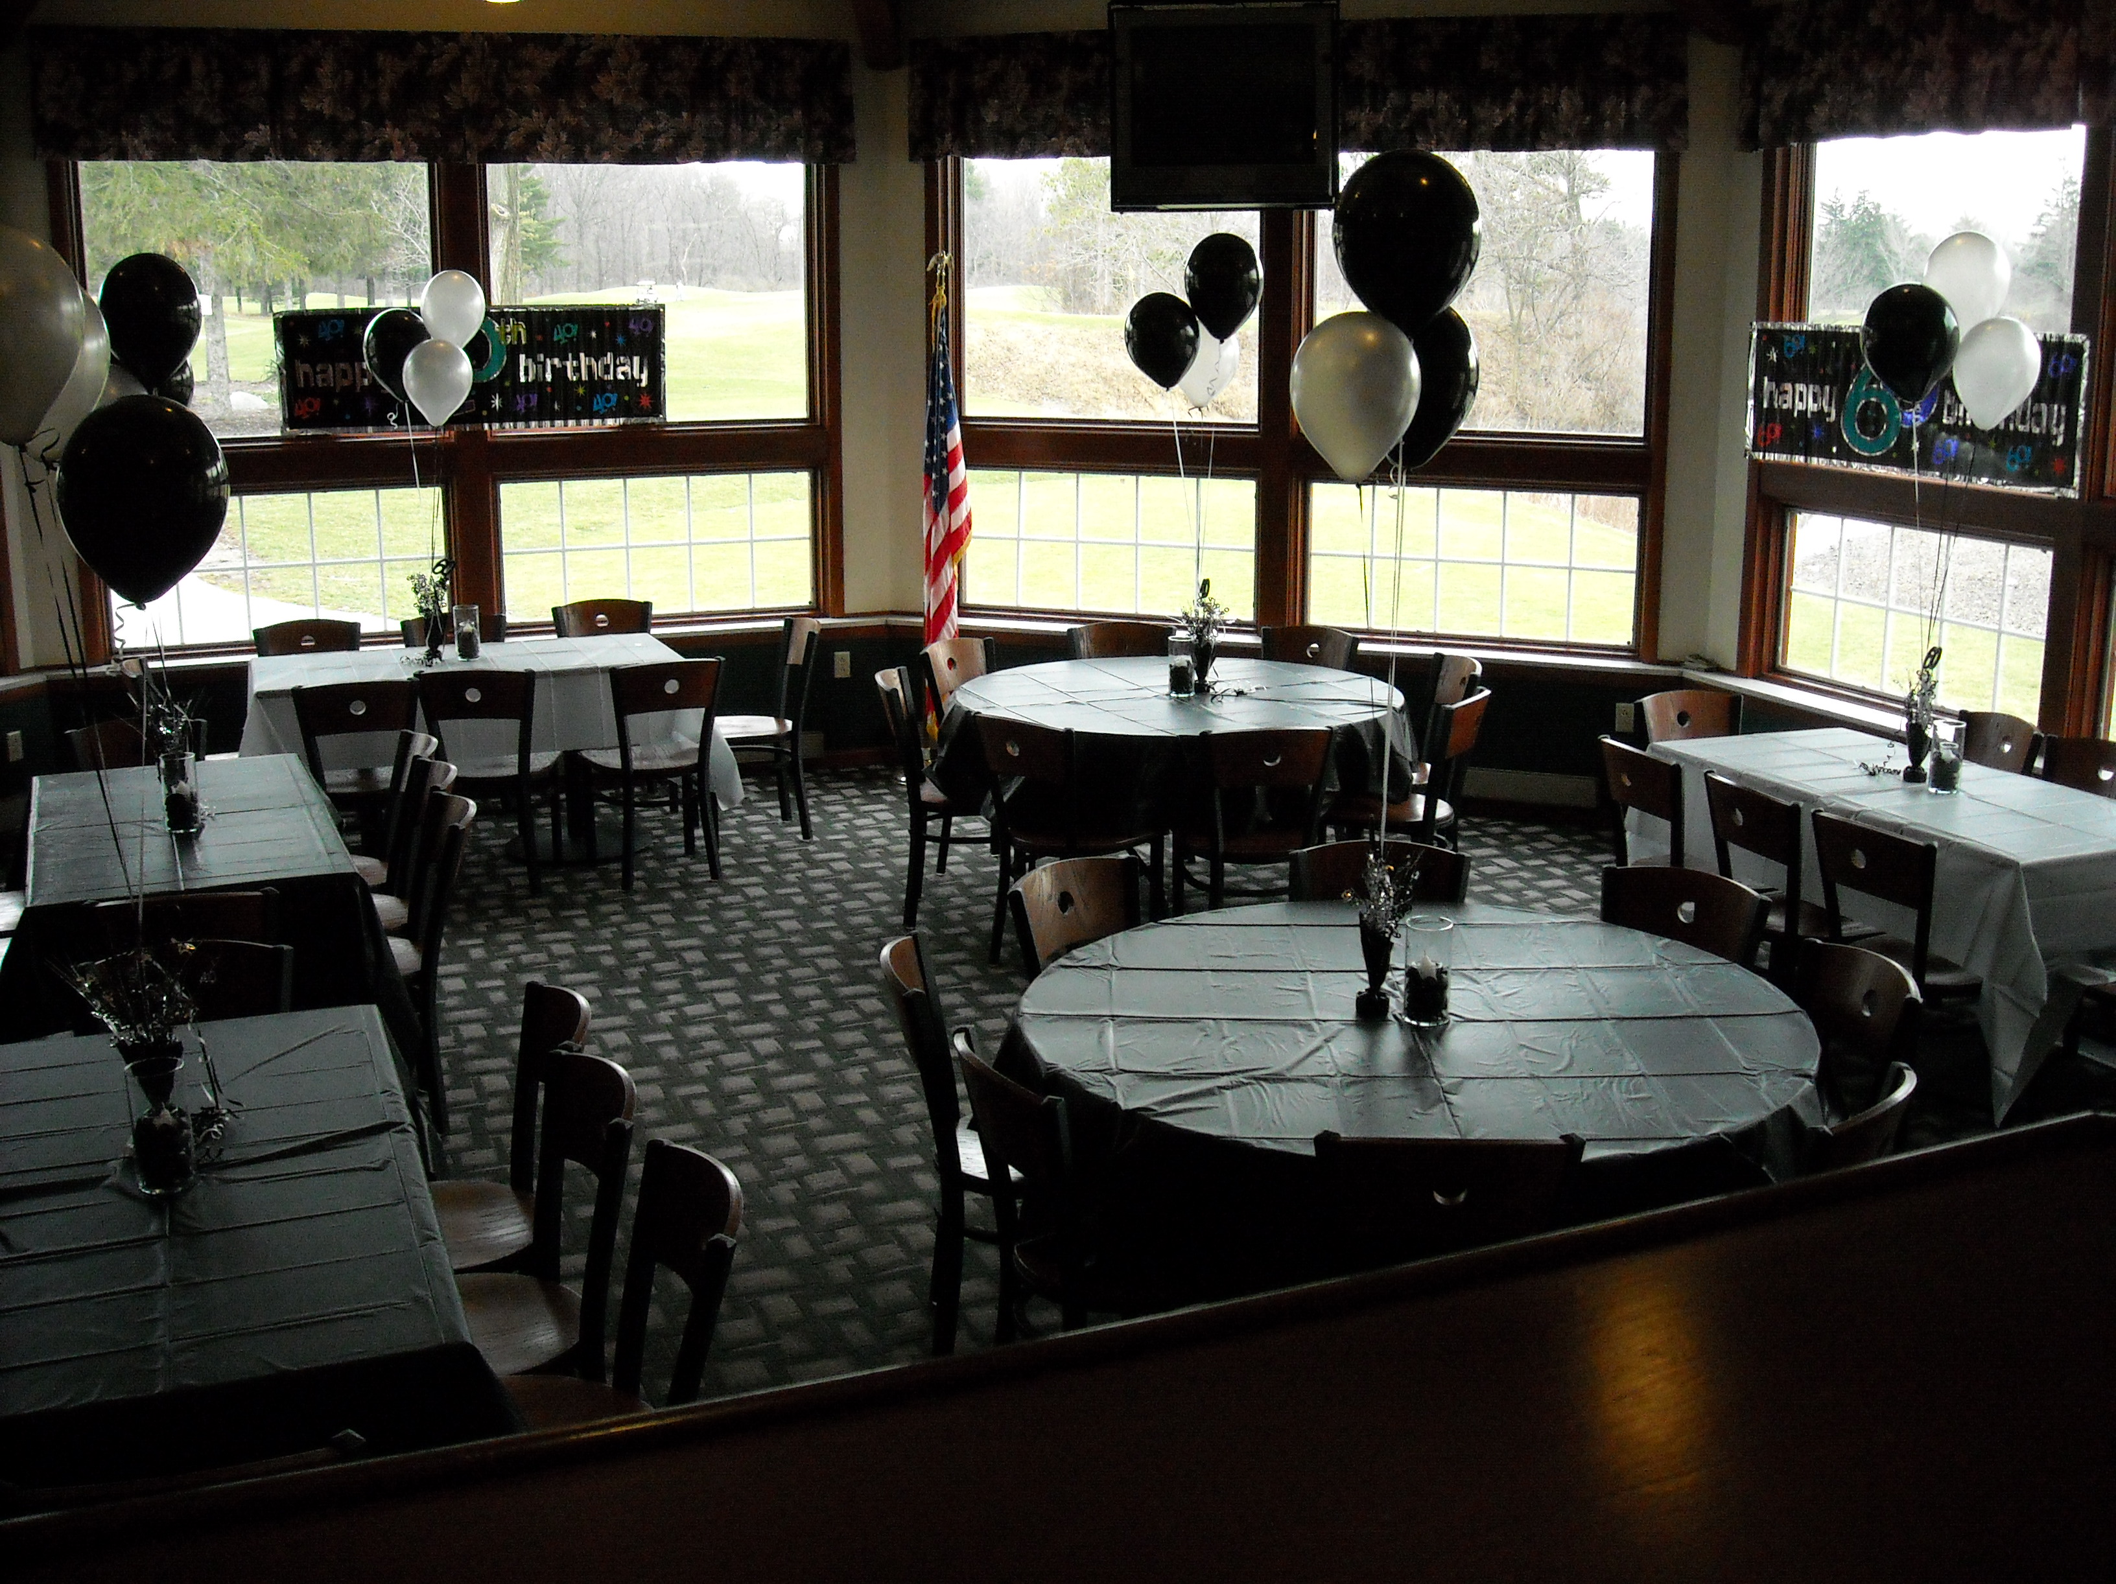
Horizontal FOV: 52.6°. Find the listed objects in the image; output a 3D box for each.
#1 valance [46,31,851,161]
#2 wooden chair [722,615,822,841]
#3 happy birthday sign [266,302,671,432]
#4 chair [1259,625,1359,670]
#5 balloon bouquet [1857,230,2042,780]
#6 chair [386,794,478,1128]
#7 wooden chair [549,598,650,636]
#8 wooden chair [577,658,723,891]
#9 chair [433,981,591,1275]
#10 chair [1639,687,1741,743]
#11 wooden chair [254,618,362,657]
[{"bbox_3d":[-2.359,-2.783,8.564,3.200,0.500,0.140,-5,14,-21],"label":"valance"},{"bbox_3d":[-1.204,-0.262,8.553,0.493,0.838,0.439,-5,14,-21],"label":"wooden chair"},{"bbox_3d":[-2.461,-1.798,9.076,1.650,0.510,0.020,-5,14,-22],"label":"happy birthday sign"},{"bbox_3d":[0.891,-0.199,8.456,0.430,0.830,0.490,9,15,33],"label":"chair"},{"bbox_3d":[2.430,-0.778,5.932,0.530,1.580,0.450,6,14,22],"label":"balloon bouquet"},{"bbox_3d":[-1.755,0.447,5.513,0.520,0.840,0.440,-6,14,-23],"label":"chair"},{"bbox_3d":[-1.885,-0.374,9.061,0.439,0.838,0.493,-4,14,-18],"label":"wooden chair"},{"bbox_3d":[-1.474,-0.110,7.887,0.420,0.830,0.490,-6,14,-23],"label":"wooden chair"},{"bbox_3d":[-1.083,0.791,3.885,0.493,0.838,0.439,-6,14,-23],"label":"chair"},{"bbox_3d":[2.127,0.122,6.891,0.420,0.830,0.490,-4,14,-16],"label":"chair"},{"bbox_3d":[-3.067,-0.256,8.865,0.430,0.830,0.490,-5,14,-23],"label":"wooden chair"}]

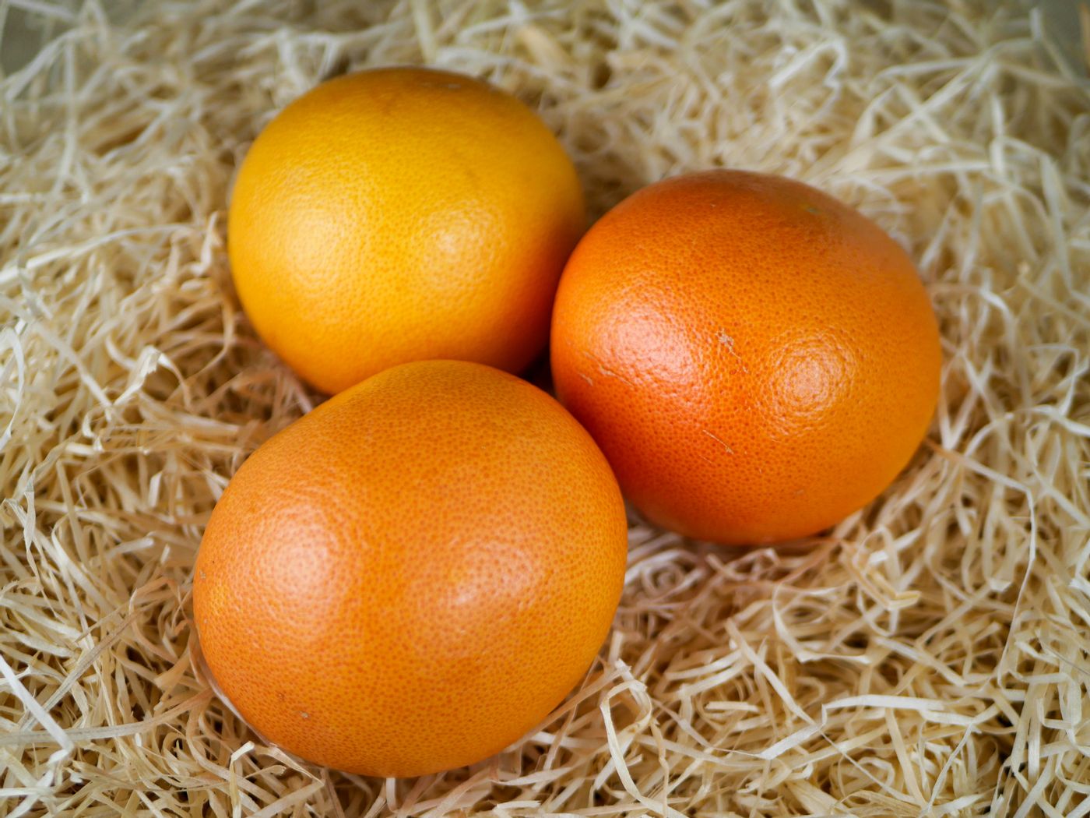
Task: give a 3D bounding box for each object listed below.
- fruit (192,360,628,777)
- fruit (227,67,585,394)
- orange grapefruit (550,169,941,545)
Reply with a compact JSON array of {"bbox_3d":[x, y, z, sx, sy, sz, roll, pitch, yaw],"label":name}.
[{"bbox_3d":[-0.033,0.039,0.385,0.106,0.100,0.103,0,52,0],"label":"fruit"},{"bbox_3d":[-0.039,-0.049,0.448,0.102,0.096,0.101,0,52,0],"label":"fruit"},{"bbox_3d":[0.053,-0.014,0.419,0.104,0.099,0.102,0,52,0],"label":"orange grapefruit"}]

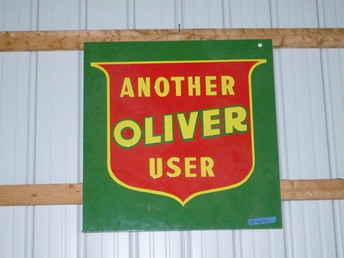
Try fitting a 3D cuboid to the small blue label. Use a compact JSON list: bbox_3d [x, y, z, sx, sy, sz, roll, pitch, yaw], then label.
[{"bbox_3d":[0.408,0.416,3.133,0.127,0.026,0.002,-4,-12,-1],"label":"small blue label"}]

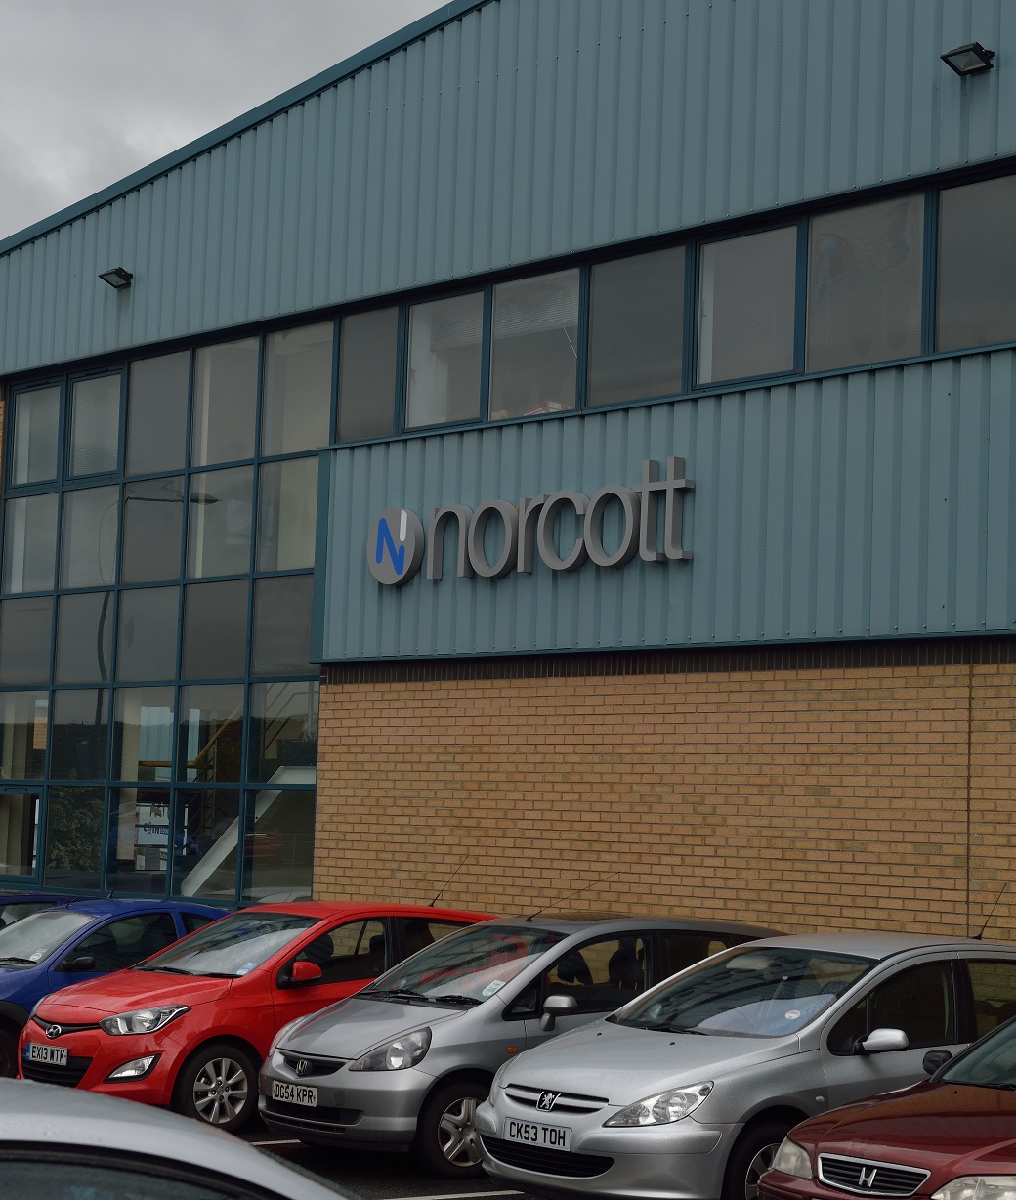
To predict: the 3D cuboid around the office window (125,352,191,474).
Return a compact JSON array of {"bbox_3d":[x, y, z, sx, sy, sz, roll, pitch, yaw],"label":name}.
[{"bbox_3d":[-3.459,-1.819,25.509,0.100,1.117,1.065,6,-6,-40],"label":"office window"}]

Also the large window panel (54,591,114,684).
[{"bbox_3d":[-4.316,0.383,26.415,0.090,0.930,1.110,6,-6,-39],"label":"large window panel"}]

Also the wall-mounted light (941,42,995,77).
[{"bbox_3d":[3.072,-3.615,17.366,0.270,0.180,0.300,6,-6,-39],"label":"wall-mounted light"}]

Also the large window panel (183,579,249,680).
[{"bbox_3d":[-2.759,0.291,24.435,0.100,0.917,1.001,6,-6,-40],"label":"large window panel"}]

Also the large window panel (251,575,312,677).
[{"bbox_3d":[-2.009,0.240,23.399,0.100,0.910,0.994,5,-6,-40],"label":"large window panel"}]

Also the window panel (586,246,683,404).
[{"bbox_3d":[0.998,-2.132,20.328,0.100,1.095,1.068,6,-6,-40],"label":"window panel"}]

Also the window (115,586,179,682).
[{"bbox_3d":[-3.481,0.338,25.131,0.100,0.902,1.095,5,-6,-40],"label":"window"}]

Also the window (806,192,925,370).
[{"bbox_3d":[2.511,-2.209,18.322,0.100,1.118,1.071,5,-6,-40],"label":"window"}]

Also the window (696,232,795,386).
[{"bbox_3d":[1.783,-2.184,19.415,0.100,1.044,0.975,6,-6,-40],"label":"window"}]

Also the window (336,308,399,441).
[{"bbox_3d":[-1.243,-1.988,22.903,0.090,1.110,0.880,6,-6,-39],"label":"window"}]

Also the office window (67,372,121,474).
[{"bbox_3d":[-4.142,-1.734,26.145,0.100,1.005,0.992,5,-6,-40],"label":"office window"}]

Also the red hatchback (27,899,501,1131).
[{"bbox_3d":[-1.577,2.923,18.597,3.990,1.490,1.730,6,-7,-43],"label":"red hatchback"}]

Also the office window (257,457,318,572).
[{"bbox_3d":[-1.974,-0.758,23.469,0.100,0.997,0.979,5,-6,-40],"label":"office window"}]

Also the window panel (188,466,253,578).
[{"bbox_3d":[-2.724,-0.729,24.529,0.090,1.020,1.060,6,-6,-39],"label":"window panel"}]

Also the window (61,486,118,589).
[{"bbox_3d":[-4.193,-0.613,26.081,0.100,0.998,1.070,5,-6,-40],"label":"window"}]

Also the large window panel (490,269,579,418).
[{"bbox_3d":[0.212,-2.082,21.157,0.090,1.120,1.070,6,-6,-39],"label":"large window panel"}]

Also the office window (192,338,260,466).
[{"bbox_3d":[-2.671,-1.867,24.595,0.100,1.113,1.041,6,-6,-40],"label":"office window"}]

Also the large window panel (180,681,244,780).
[{"bbox_3d":[-2.773,1.252,24.331,0.100,0.917,0.995,6,-6,-40],"label":"large window panel"}]

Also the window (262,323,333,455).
[{"bbox_3d":[-1.910,-1.893,23.519,0.100,1.143,1.092,5,-6,-40],"label":"window"}]

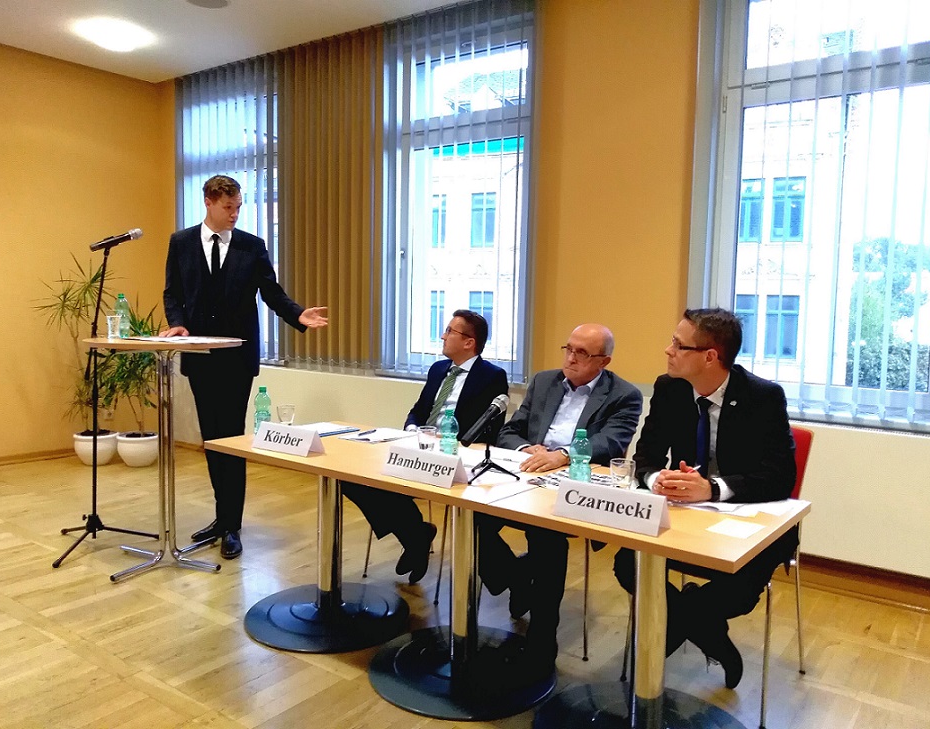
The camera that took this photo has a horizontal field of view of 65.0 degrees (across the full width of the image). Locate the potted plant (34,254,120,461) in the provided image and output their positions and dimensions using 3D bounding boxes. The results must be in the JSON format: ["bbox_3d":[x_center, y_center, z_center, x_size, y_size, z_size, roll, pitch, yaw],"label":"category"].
[{"bbox_3d":[-2.980,-0.037,5.637,0.610,1.624,0.570,-2,6,-28],"label":"potted plant"}]

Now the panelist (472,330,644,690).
[{"bbox_3d":[0.344,0.455,2.800,0.580,1.240,0.790,5,6,38],"label":"panelist"}]

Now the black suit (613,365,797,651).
[{"bbox_3d":[0.795,0.513,2.432,0.570,1.020,0.660,5,6,43],"label":"black suit"}]

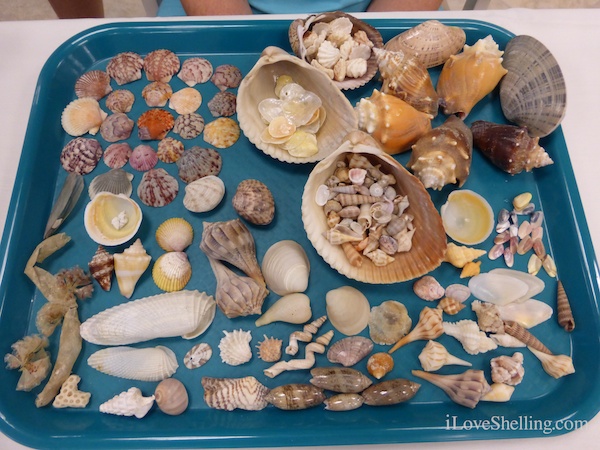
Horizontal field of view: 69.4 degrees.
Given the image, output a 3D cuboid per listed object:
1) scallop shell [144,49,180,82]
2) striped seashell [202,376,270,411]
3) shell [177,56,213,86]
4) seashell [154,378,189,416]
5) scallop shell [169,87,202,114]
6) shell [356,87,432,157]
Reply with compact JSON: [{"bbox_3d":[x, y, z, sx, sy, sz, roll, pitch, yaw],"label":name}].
[{"bbox_3d":[-0.133,-0.153,0.416,0.034,0.009,0.035,-4,70,-2],"label":"scallop shell"},{"bbox_3d":[-0.047,0.119,0.308,0.050,0.015,0.024,0,71,0],"label":"striped seashell"},{"bbox_3d":[-0.098,-0.146,0.404,0.032,0.009,0.032,24,72,8],"label":"shell"},{"bbox_3d":[-0.091,0.122,0.307,0.024,0.017,0.023,9,71,2],"label":"seashell"},{"bbox_3d":[-0.108,-0.115,0.403,0.034,0.009,0.029,-21,72,-8],"label":"scallop shell"},{"bbox_3d":[0.077,-0.088,0.369,0.065,0.040,0.053,10,70,3],"label":"shell"}]

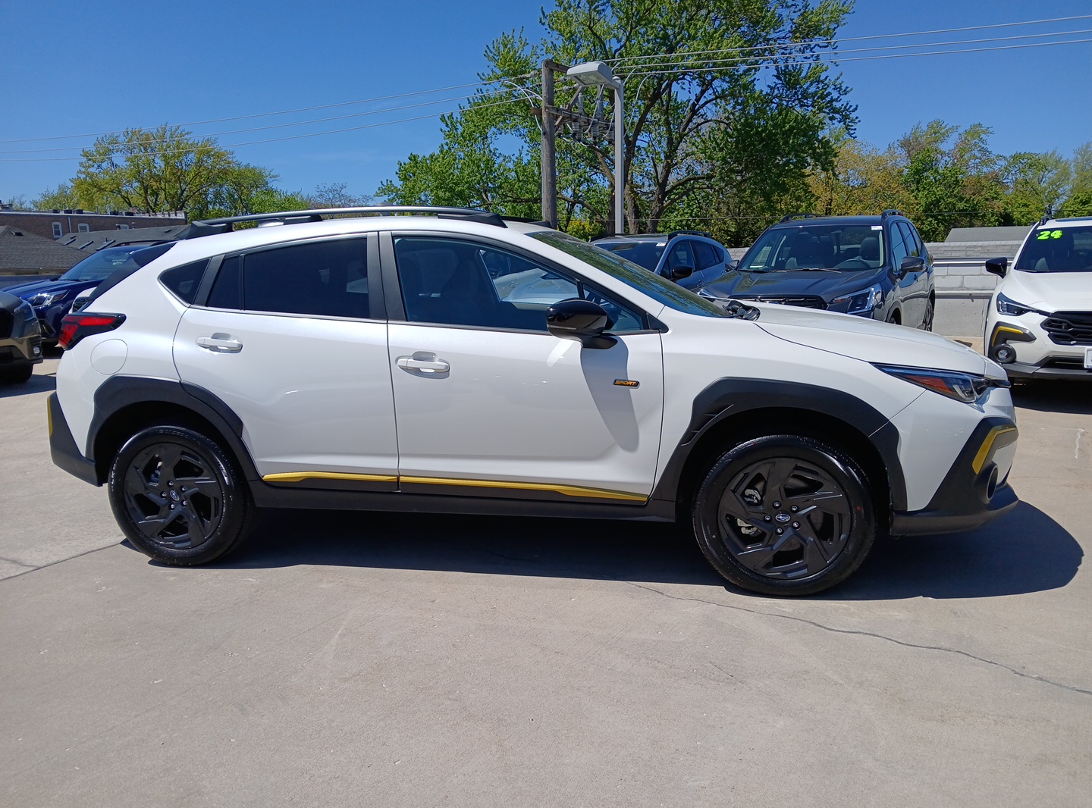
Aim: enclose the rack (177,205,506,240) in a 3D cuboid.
[{"bbox_3d":[-0.922,-0.811,3.655,1.560,0.120,0.080,1,11,11],"label":"rack"}]

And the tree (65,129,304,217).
[{"bbox_3d":[-29.153,-15.749,67.342,18.000,13.598,16.000,-6,12,-22],"label":"tree"}]

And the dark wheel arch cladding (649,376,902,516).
[{"bbox_3d":[0.900,0.166,3.197,0.965,0.555,0.140,1,12,11],"label":"dark wheel arch cladding"}]

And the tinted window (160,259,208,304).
[{"bbox_3d":[-1.625,-0.547,3.669,0.245,0.210,0.060,2,-10,19],"label":"tinted window"}]

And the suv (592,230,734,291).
[{"bbox_3d":[1.250,-1.522,11.258,1.840,1.600,4.480,6,13,33],"label":"suv"}]

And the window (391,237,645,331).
[{"bbox_3d":[-0.133,-0.500,3.391,1.070,0.430,0.090,1,-12,11],"label":"window"}]

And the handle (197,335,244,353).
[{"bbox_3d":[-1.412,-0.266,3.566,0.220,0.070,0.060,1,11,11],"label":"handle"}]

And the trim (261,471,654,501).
[{"bbox_3d":[-0.421,0.342,3.467,1.690,0.080,0.040,1,12,11],"label":"trim"}]

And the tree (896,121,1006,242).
[{"bbox_3d":[24.335,-12.008,50.138,7.000,10.171,6.500,4,13,25],"label":"tree"}]

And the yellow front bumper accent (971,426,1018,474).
[{"bbox_3d":[1.751,0.168,3.216,0.220,0.170,0.250,1,11,11],"label":"yellow front bumper accent"}]

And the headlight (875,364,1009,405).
[{"bbox_3d":[1.550,-0.104,3.263,0.540,0.175,0.340,1,11,11],"label":"headlight"}]

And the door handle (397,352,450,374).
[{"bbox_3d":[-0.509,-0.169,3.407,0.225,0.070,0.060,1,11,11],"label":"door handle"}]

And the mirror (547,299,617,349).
[{"bbox_3d":[0.141,-0.311,3.202,0.230,0.205,0.240,1,11,11],"label":"mirror"}]

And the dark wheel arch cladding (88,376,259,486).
[{"bbox_3d":[-1.694,0.118,3.691,0.860,0.500,0.130,1,12,11],"label":"dark wheel arch cladding"}]

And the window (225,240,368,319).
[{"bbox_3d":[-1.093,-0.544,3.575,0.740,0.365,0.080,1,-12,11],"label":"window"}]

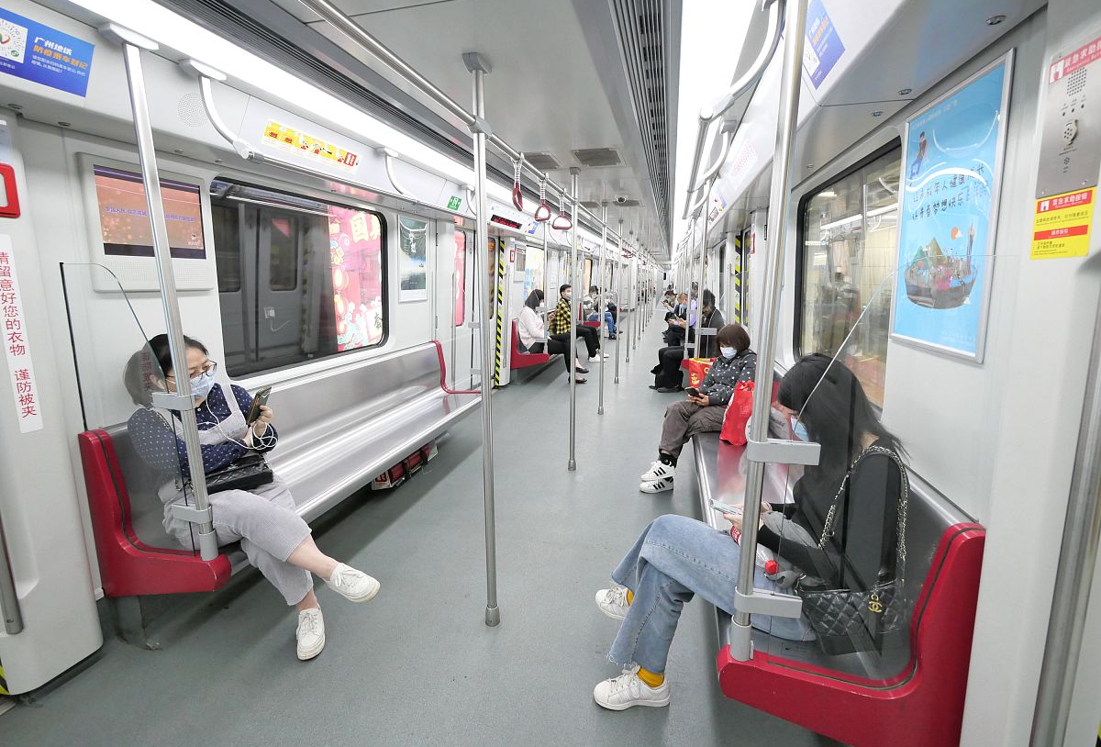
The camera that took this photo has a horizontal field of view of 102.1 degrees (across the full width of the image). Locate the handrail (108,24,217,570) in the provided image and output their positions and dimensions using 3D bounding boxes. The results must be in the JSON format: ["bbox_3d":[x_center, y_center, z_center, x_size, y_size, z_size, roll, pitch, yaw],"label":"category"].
[{"bbox_3d":[-1.178,-0.137,1.387,0.080,1.620,0.090,5,13,14],"label":"handrail"}]

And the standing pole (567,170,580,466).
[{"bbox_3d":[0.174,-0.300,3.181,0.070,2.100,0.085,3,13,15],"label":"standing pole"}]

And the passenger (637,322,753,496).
[{"bbox_3d":[0.996,0.235,2.956,0.740,1.150,0.460,0,12,-2],"label":"passenger"}]

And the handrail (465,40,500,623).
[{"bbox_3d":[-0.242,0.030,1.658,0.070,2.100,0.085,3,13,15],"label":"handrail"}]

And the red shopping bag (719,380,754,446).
[{"bbox_3d":[1.133,0.233,2.706,0.170,0.370,0.250,1,12,5],"label":"red shopping bag"}]

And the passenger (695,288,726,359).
[{"bbox_3d":[1.779,-0.442,5.773,0.860,1.280,0.500,3,13,15],"label":"passenger"}]

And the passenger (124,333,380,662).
[{"bbox_3d":[-1.112,0.452,1.788,0.910,1.210,0.470,6,13,24],"label":"passenger"}]

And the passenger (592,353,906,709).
[{"bbox_3d":[0.555,0.525,1.429,0.810,1.230,0.460,3,13,15],"label":"passenger"}]

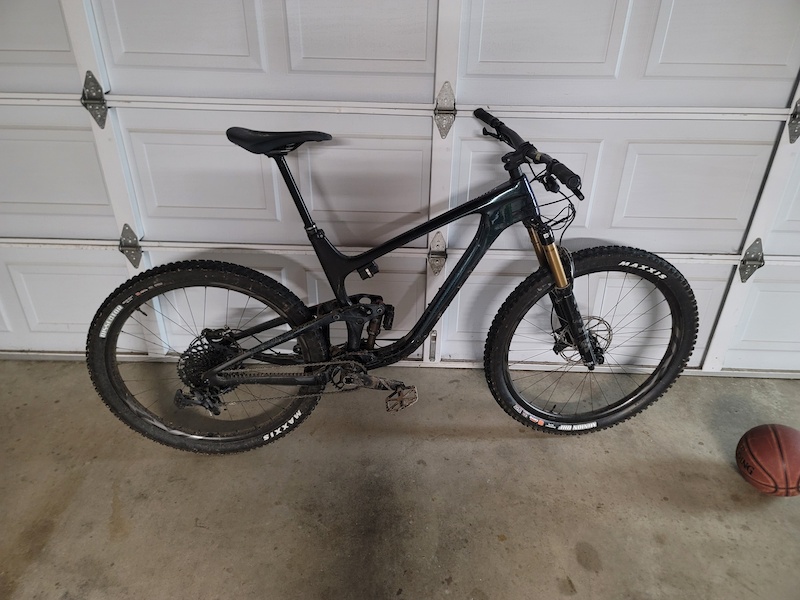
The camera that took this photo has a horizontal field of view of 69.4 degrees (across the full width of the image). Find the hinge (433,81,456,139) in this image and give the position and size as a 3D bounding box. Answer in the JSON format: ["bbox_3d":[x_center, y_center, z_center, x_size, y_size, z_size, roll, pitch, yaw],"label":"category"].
[{"bbox_3d":[0.152,-0.627,1.927,0.077,0.186,0.032,1,30,1],"label":"hinge"}]

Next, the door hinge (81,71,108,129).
[{"bbox_3d":[-1.023,-0.665,1.936,0.077,0.186,0.032,1,30,1],"label":"door hinge"}]

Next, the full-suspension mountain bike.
[{"bbox_3d":[0.031,0.024,1.836,2.024,1.128,0.780,-2,31,-6],"label":"full-suspension mountain bike"}]

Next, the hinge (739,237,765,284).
[{"bbox_3d":[1.330,-0.140,2.180,0.077,0.186,0.032,1,30,1],"label":"hinge"}]

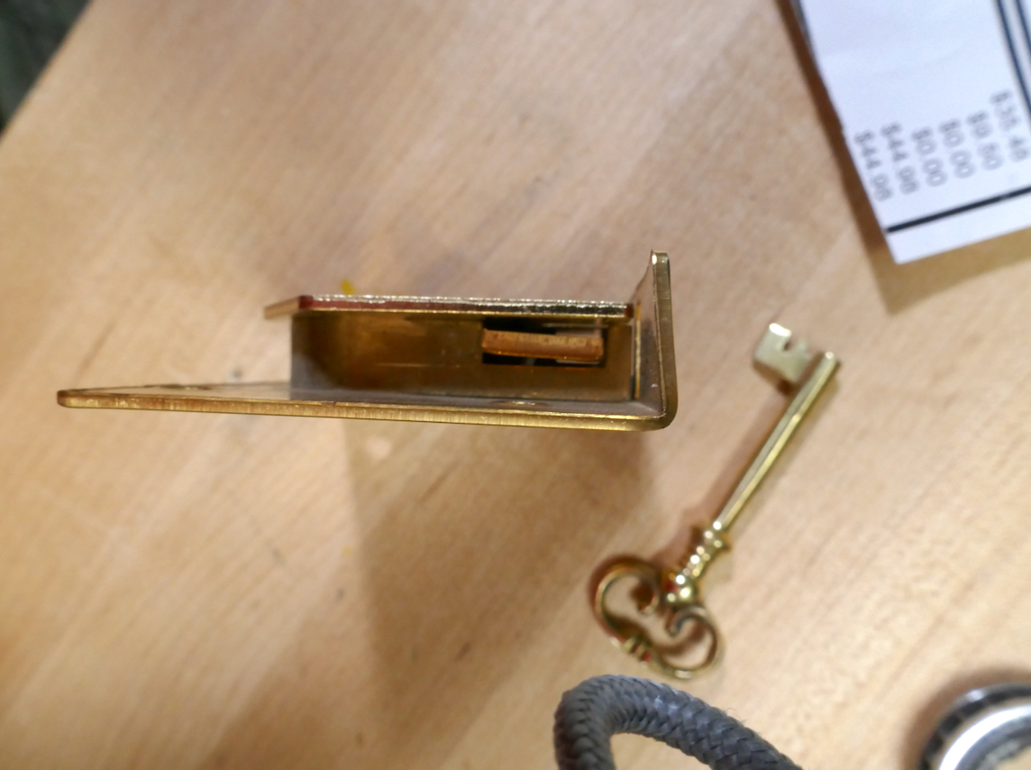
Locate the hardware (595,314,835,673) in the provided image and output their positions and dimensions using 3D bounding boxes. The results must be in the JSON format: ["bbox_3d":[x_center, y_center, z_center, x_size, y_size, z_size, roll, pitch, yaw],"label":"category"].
[{"bbox_3d":[0.033,0.019,0.126,0.023,0.006,0.057,32,94,5],"label":"hardware"}]

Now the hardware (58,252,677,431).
[{"bbox_3d":[-0.009,-0.005,0.098,0.051,0.068,0.014,2,91,6],"label":"hardware"}]

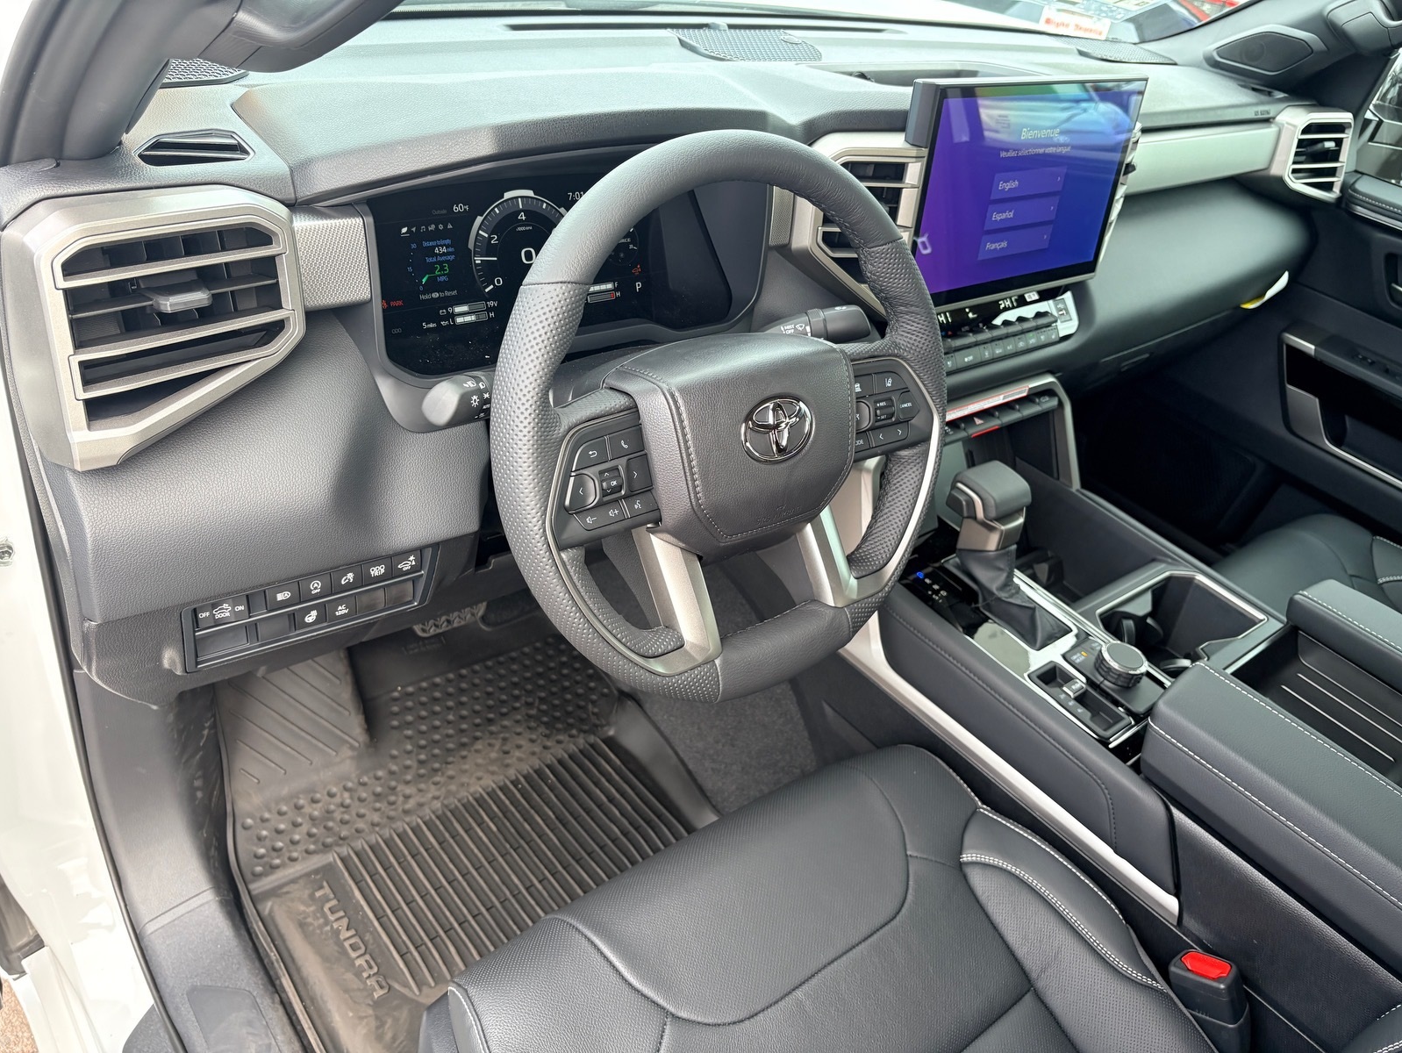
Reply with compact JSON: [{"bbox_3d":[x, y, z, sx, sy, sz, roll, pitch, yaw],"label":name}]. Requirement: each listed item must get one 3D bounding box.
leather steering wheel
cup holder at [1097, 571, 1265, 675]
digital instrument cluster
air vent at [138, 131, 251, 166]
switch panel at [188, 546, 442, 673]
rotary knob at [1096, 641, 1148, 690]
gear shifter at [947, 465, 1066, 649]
[{"bbox_3d":[0.019,-0.076,0.754,0.385,0.385,0.100,-17,18,-33],"label":"leather steering wheel"},{"bbox_3d":[0.451,0.121,1.042,0.180,0.085,0.115,-17,41,-33],"label":"cup holder"},{"bbox_3d":[-0.118,-0.245,1.001,0.395,0.164,0.040,-18,26,-35],"label":"digital instrument cluster"},{"bbox_3d":[-0.323,-0.236,0.677,0.068,0.025,0.038,-17,76,-33],"label":"air vent"},{"bbox_3d":[-0.295,0.054,0.801,0.188,0.055,0.030,-17,36,-33],"label":"switch panel"},{"bbox_3d":[0.383,0.124,0.957,0.042,0.023,0.042,6,33,-4],"label":"rotary knob"},{"bbox_3d":[0.290,0.012,0.991,0.068,0.125,0.160,-17,41,-33],"label":"gear shifter"}]

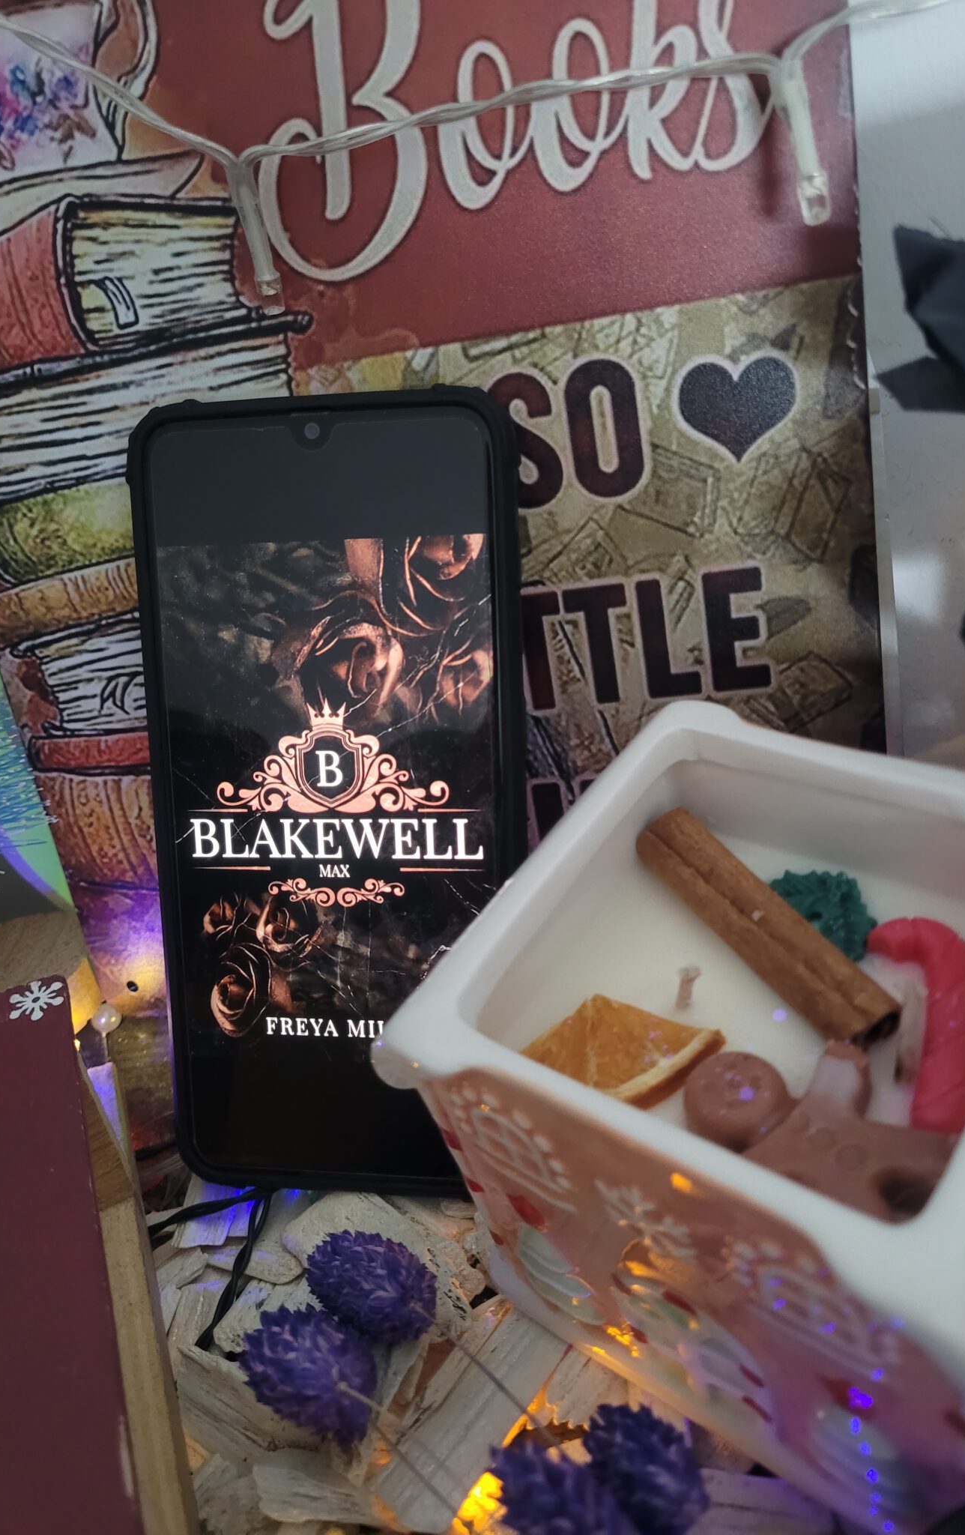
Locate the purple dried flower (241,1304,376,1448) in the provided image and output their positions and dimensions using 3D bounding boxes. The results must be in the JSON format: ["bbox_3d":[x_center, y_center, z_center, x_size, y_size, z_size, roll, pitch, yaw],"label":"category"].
[{"bbox_3d":[-0.032,0.113,0.214,0.027,0.022,0.022,9,39,40],"label":"purple dried flower"}]

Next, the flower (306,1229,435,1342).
[{"bbox_3d":[-0.022,0.102,0.227,0.027,0.021,0.021,25,49,37],"label":"flower"}]

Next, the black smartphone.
[{"bbox_3d":[-0.029,0.009,0.245,0.080,0.167,0.012,0,8,9],"label":"black smartphone"}]

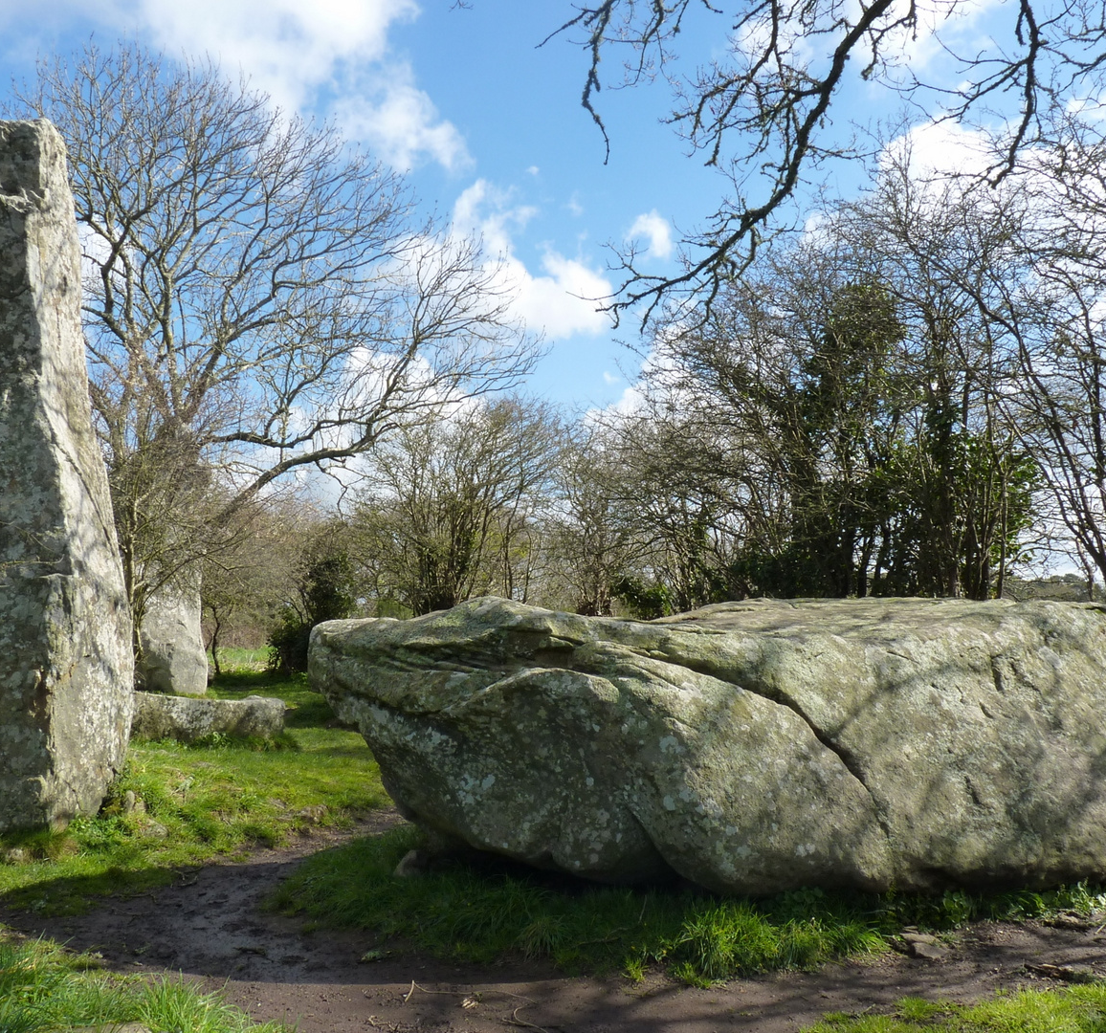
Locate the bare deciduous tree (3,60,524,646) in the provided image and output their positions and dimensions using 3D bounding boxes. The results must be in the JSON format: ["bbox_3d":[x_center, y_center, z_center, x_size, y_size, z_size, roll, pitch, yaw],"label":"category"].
[{"bbox_3d":[-7.700,-4.300,29.000,14.600,17.400,13.000,0,-6,0],"label":"bare deciduous tree"}]

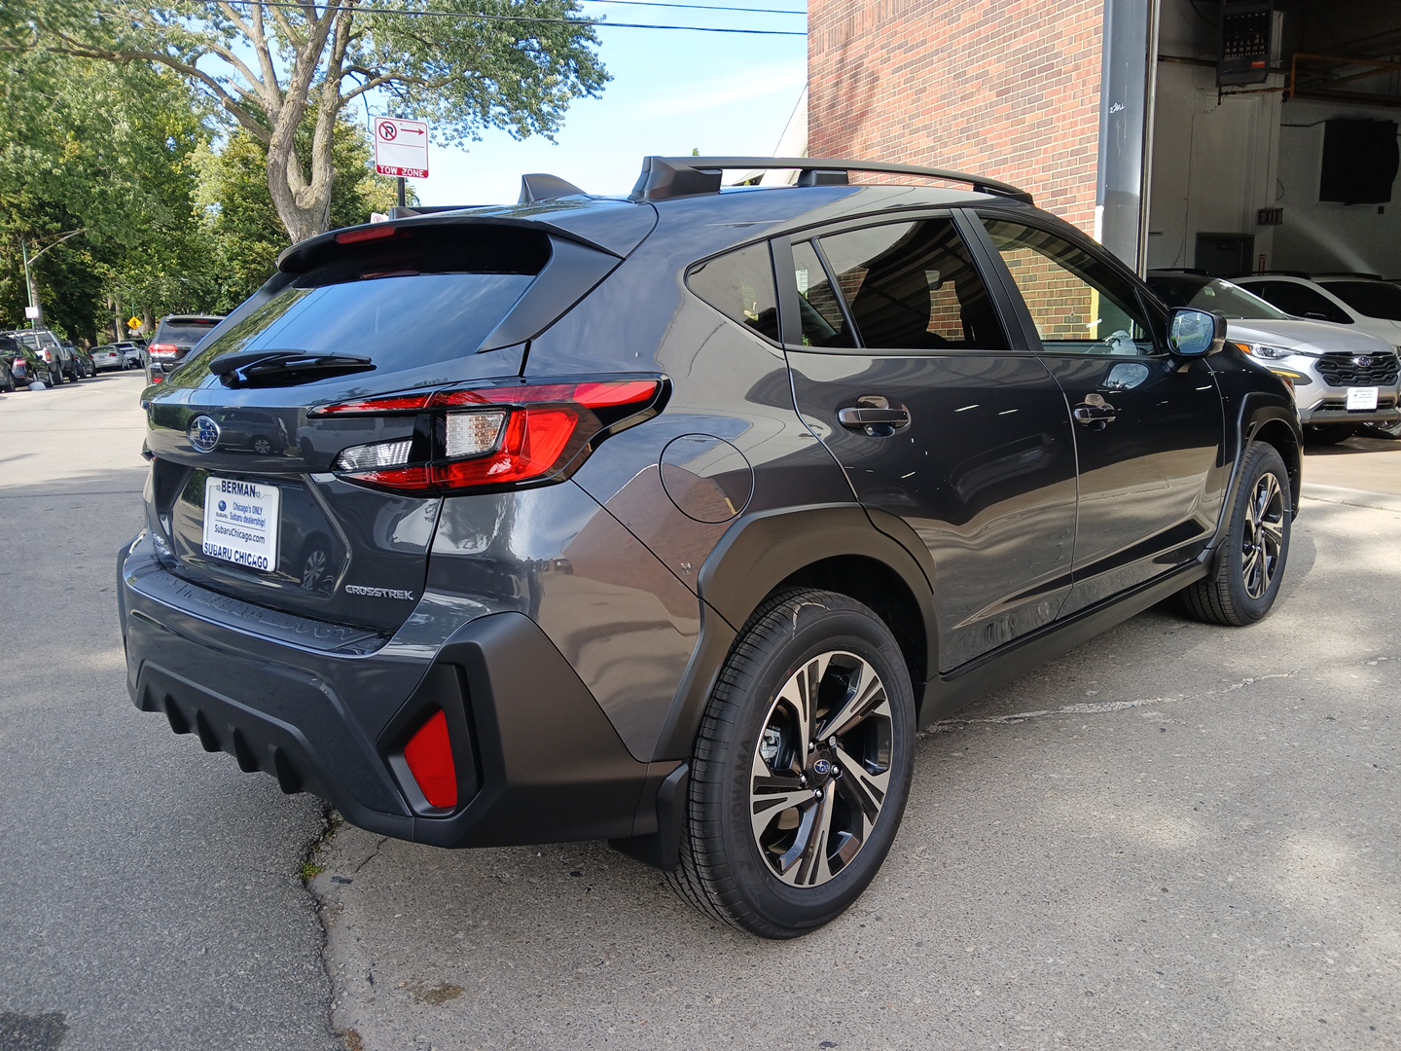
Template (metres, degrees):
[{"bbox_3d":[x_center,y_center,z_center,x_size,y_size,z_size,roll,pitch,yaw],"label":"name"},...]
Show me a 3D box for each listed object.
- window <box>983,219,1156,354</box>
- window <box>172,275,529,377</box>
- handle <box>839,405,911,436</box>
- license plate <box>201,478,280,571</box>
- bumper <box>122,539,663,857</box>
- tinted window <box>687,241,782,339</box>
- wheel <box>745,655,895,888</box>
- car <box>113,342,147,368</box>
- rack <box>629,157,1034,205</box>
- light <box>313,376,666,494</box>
[{"bbox_3d":[1.074,-0.672,3.024,0.760,0.410,0.050,-13,-10,-44],"label":"window"},{"bbox_3d":[-0.763,-0.425,2.169,1.240,0.080,0.460,7,48,44],"label":"window"},{"bbox_3d":[0.347,-0.209,2.087,0.055,0.060,0.230,7,14,44],"label":"handle"},{"bbox_3d":[-0.902,-0.003,2.064,0.305,0.154,0.012,7,3,44],"label":"license plate"},{"bbox_3d":[-0.815,0.246,2.199,1.780,0.430,0.500,7,14,44],"label":"bumper"},{"bbox_3d":[0.059,-0.437,1.958,0.310,0.220,0.040,-13,-10,-44],"label":"tinted window"},{"bbox_3d":[0.181,0.466,2.118,0.200,0.460,0.460,7,14,44],"label":"wheel"},{"bbox_3d":[-37.200,-11.100,68.600,1.850,1.650,4.600,-7,11,-23],"label":"car"},{"bbox_3d":[0.420,-0.819,2.596,0.090,0.125,1.600,7,14,44],"label":"rack"},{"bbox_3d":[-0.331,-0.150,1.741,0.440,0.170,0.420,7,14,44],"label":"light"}]

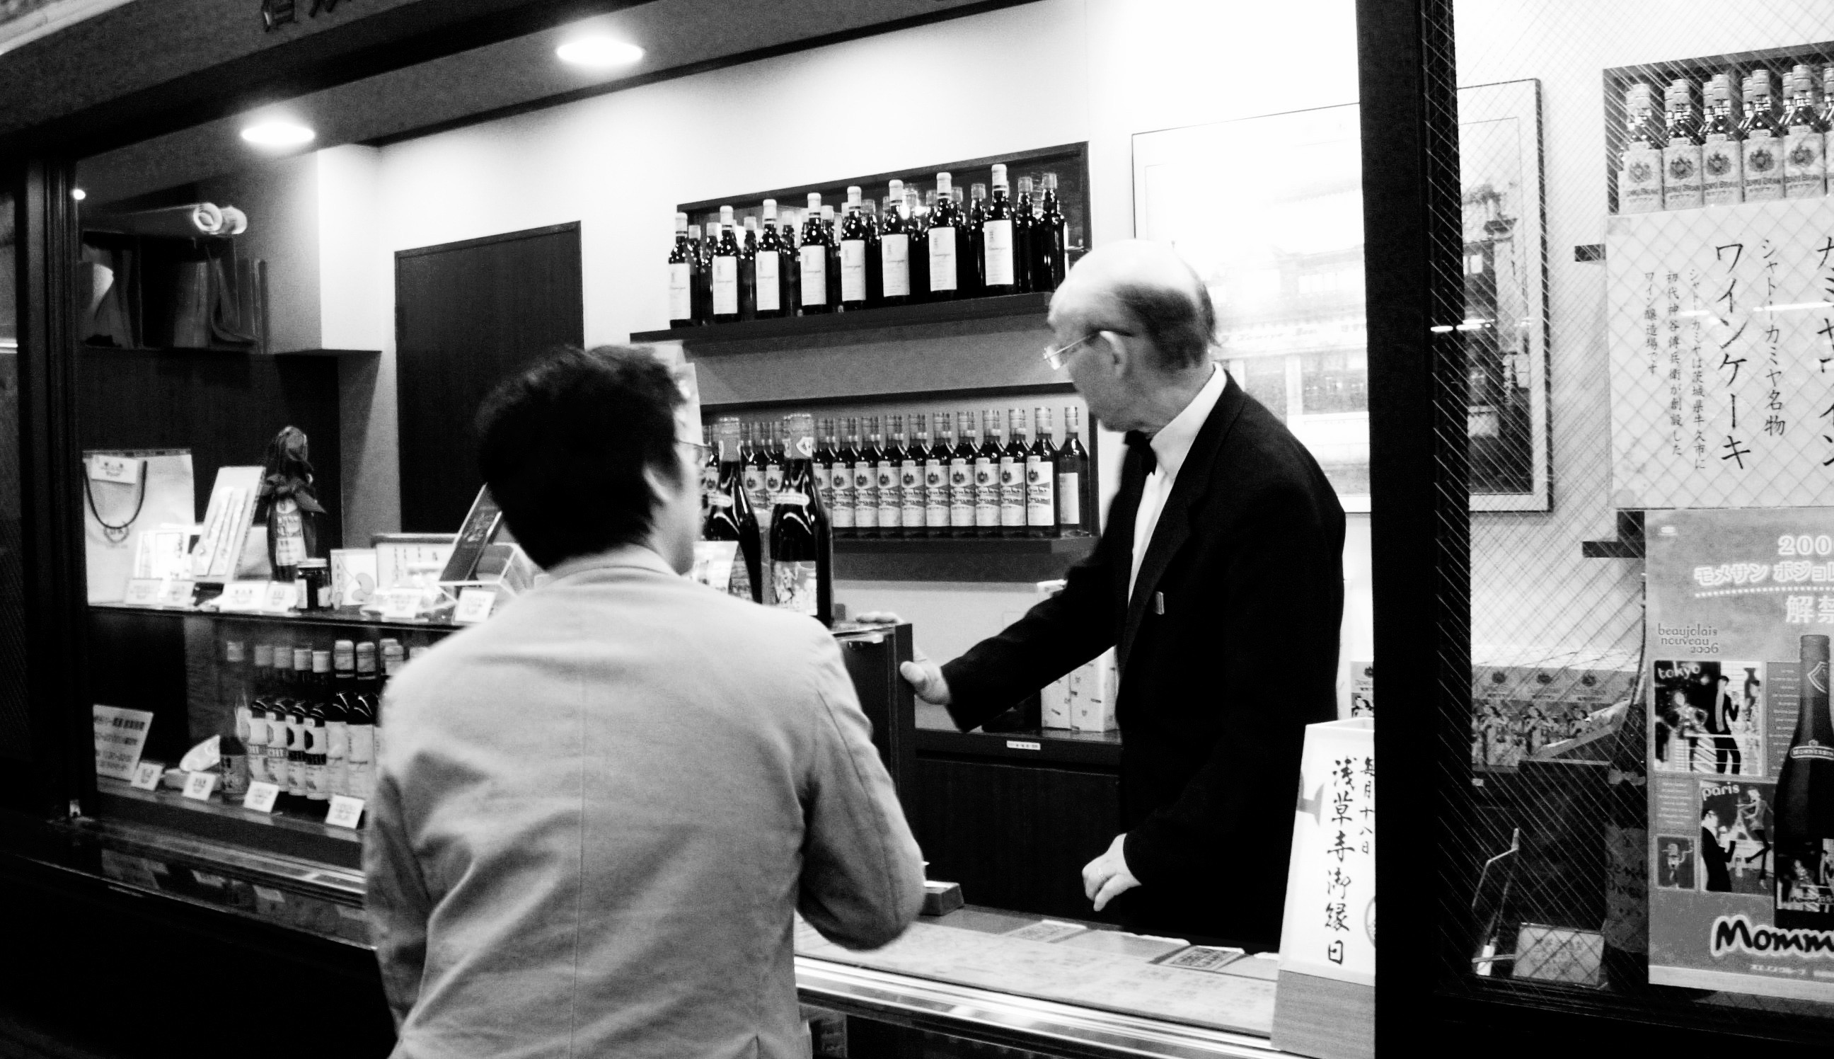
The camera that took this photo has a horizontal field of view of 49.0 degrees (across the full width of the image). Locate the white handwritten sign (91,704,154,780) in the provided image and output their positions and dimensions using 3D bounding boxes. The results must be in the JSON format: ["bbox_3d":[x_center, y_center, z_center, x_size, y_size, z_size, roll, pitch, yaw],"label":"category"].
[{"bbox_3d":[-1.398,0.369,3.504,0.205,0.124,0.010,0,-18,40],"label":"white handwritten sign"}]

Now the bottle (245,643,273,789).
[{"bbox_3d":[-1.159,0.340,3.591,0.073,0.280,0.073,0,2,40],"label":"bottle"}]

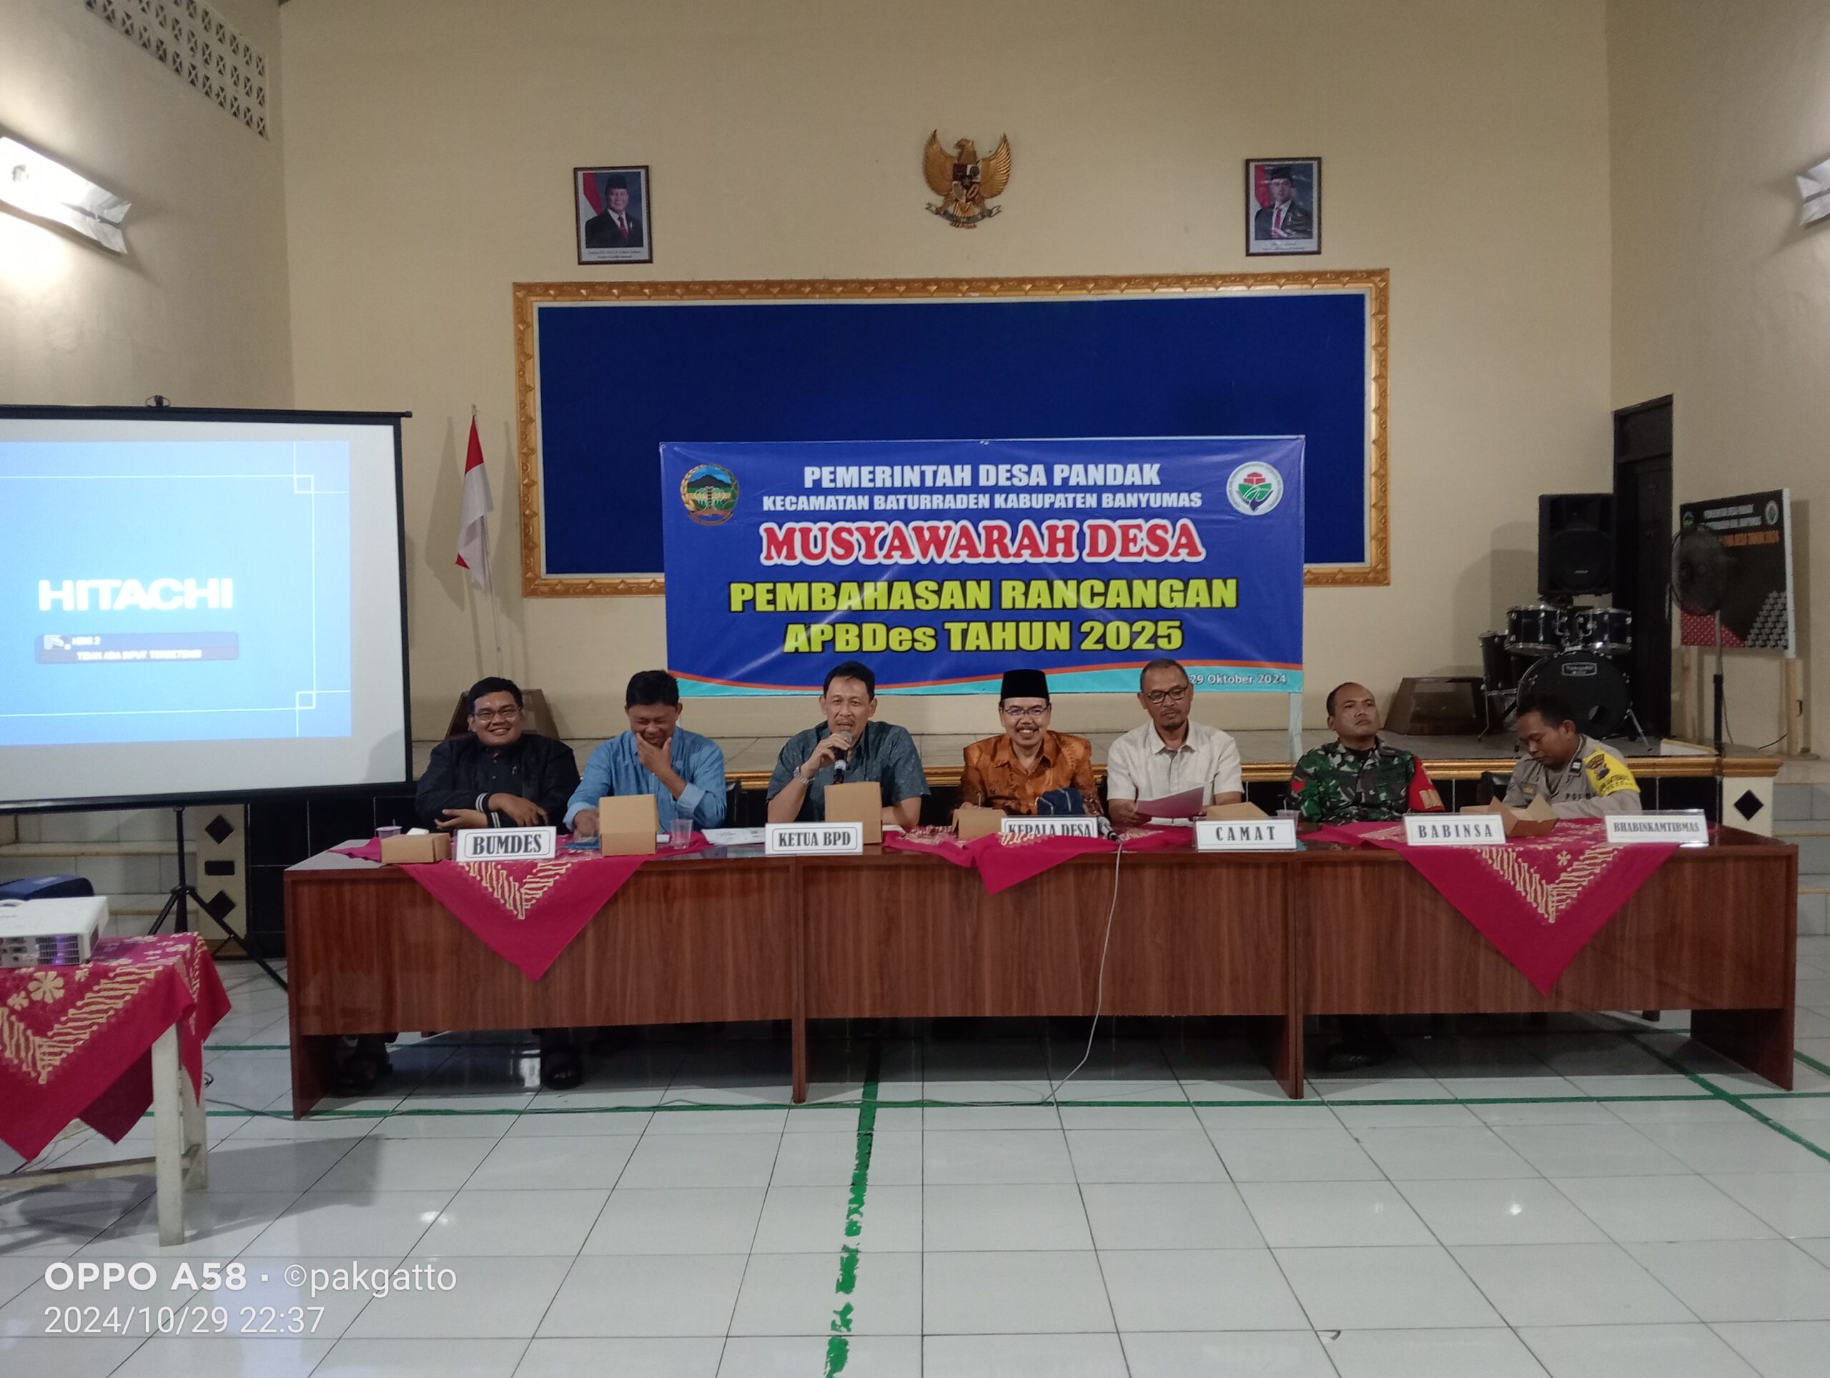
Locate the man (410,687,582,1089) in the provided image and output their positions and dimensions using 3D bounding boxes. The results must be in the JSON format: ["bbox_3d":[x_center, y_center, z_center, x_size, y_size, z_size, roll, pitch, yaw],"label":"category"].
[{"bbox_3d":[-1.436,0.609,5.014,0.630,1.280,0.800,-1,3,0],"label":"man"}]

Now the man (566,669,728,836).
[{"bbox_3d":[-0.901,0.587,5.099,0.530,1.308,0.680,-1,3,0],"label":"man"}]

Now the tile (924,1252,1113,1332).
[{"bbox_3d":[0.219,1.317,3.234,0.400,0.010,0.400,-1,3,0],"label":"tile"}]

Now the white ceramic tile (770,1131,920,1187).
[{"bbox_3d":[-0.175,1.282,4.032,0.400,0.010,0.400,-1,3,1],"label":"white ceramic tile"}]

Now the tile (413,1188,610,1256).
[{"bbox_3d":[-0.979,1.311,3.634,0.400,0.010,0.400,-1,3,0],"label":"tile"}]

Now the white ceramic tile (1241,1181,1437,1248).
[{"bbox_3d":[1.021,1.284,3.626,0.400,0.010,0.400,-1,3,0],"label":"white ceramic tile"}]

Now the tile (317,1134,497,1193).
[{"bbox_3d":[-1.376,1.300,4.042,0.400,0.010,0.400,-1,3,0],"label":"tile"}]

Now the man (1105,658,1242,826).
[{"bbox_3d":[0.897,0.557,5.055,0.503,1.308,0.780,-1,3,0],"label":"man"}]

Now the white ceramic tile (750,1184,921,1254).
[{"bbox_3d":[-0.178,1.301,3.632,0.400,0.010,0.400,-1,3,1],"label":"white ceramic tile"}]

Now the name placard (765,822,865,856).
[{"bbox_3d":[-0.305,0.457,4.550,0.300,0.098,0.060,-1,3,1],"label":"name placard"}]

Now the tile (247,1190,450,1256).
[{"bbox_3d":[-1.379,1.318,3.642,0.400,0.010,0.400,-1,3,0],"label":"tile"}]

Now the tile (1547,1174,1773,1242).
[{"bbox_3d":[1.821,1.273,3.622,0.400,0.010,0.400,-1,3,0],"label":"tile"}]

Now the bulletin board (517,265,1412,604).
[{"bbox_3d":[0.205,-1.380,8.043,4.729,1.697,0.060,-1,3,0],"label":"bulletin board"}]

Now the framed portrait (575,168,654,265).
[{"bbox_3d":[-1.669,-2.626,8.239,0.416,0.527,0.030,-2,3,0],"label":"framed portrait"}]

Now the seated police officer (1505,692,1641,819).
[{"bbox_3d":[2.327,0.594,5.251,0.540,1.180,0.780,1,3,27],"label":"seated police officer"}]

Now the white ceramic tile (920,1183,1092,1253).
[{"bbox_3d":[0.221,1.296,3.631,0.400,0.010,0.400,-1,3,0],"label":"white ceramic tile"}]

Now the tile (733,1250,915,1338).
[{"bbox_3d":[-0.181,1.323,3.237,0.400,0.010,0.400,-1,3,0],"label":"tile"}]

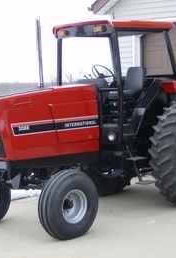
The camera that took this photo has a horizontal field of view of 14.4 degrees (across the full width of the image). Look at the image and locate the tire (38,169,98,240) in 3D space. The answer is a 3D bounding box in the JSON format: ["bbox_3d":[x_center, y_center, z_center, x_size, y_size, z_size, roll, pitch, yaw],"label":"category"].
[{"bbox_3d":[-0.242,1.002,9.123,0.275,0.905,0.905,0,5,44],"label":"tire"}]

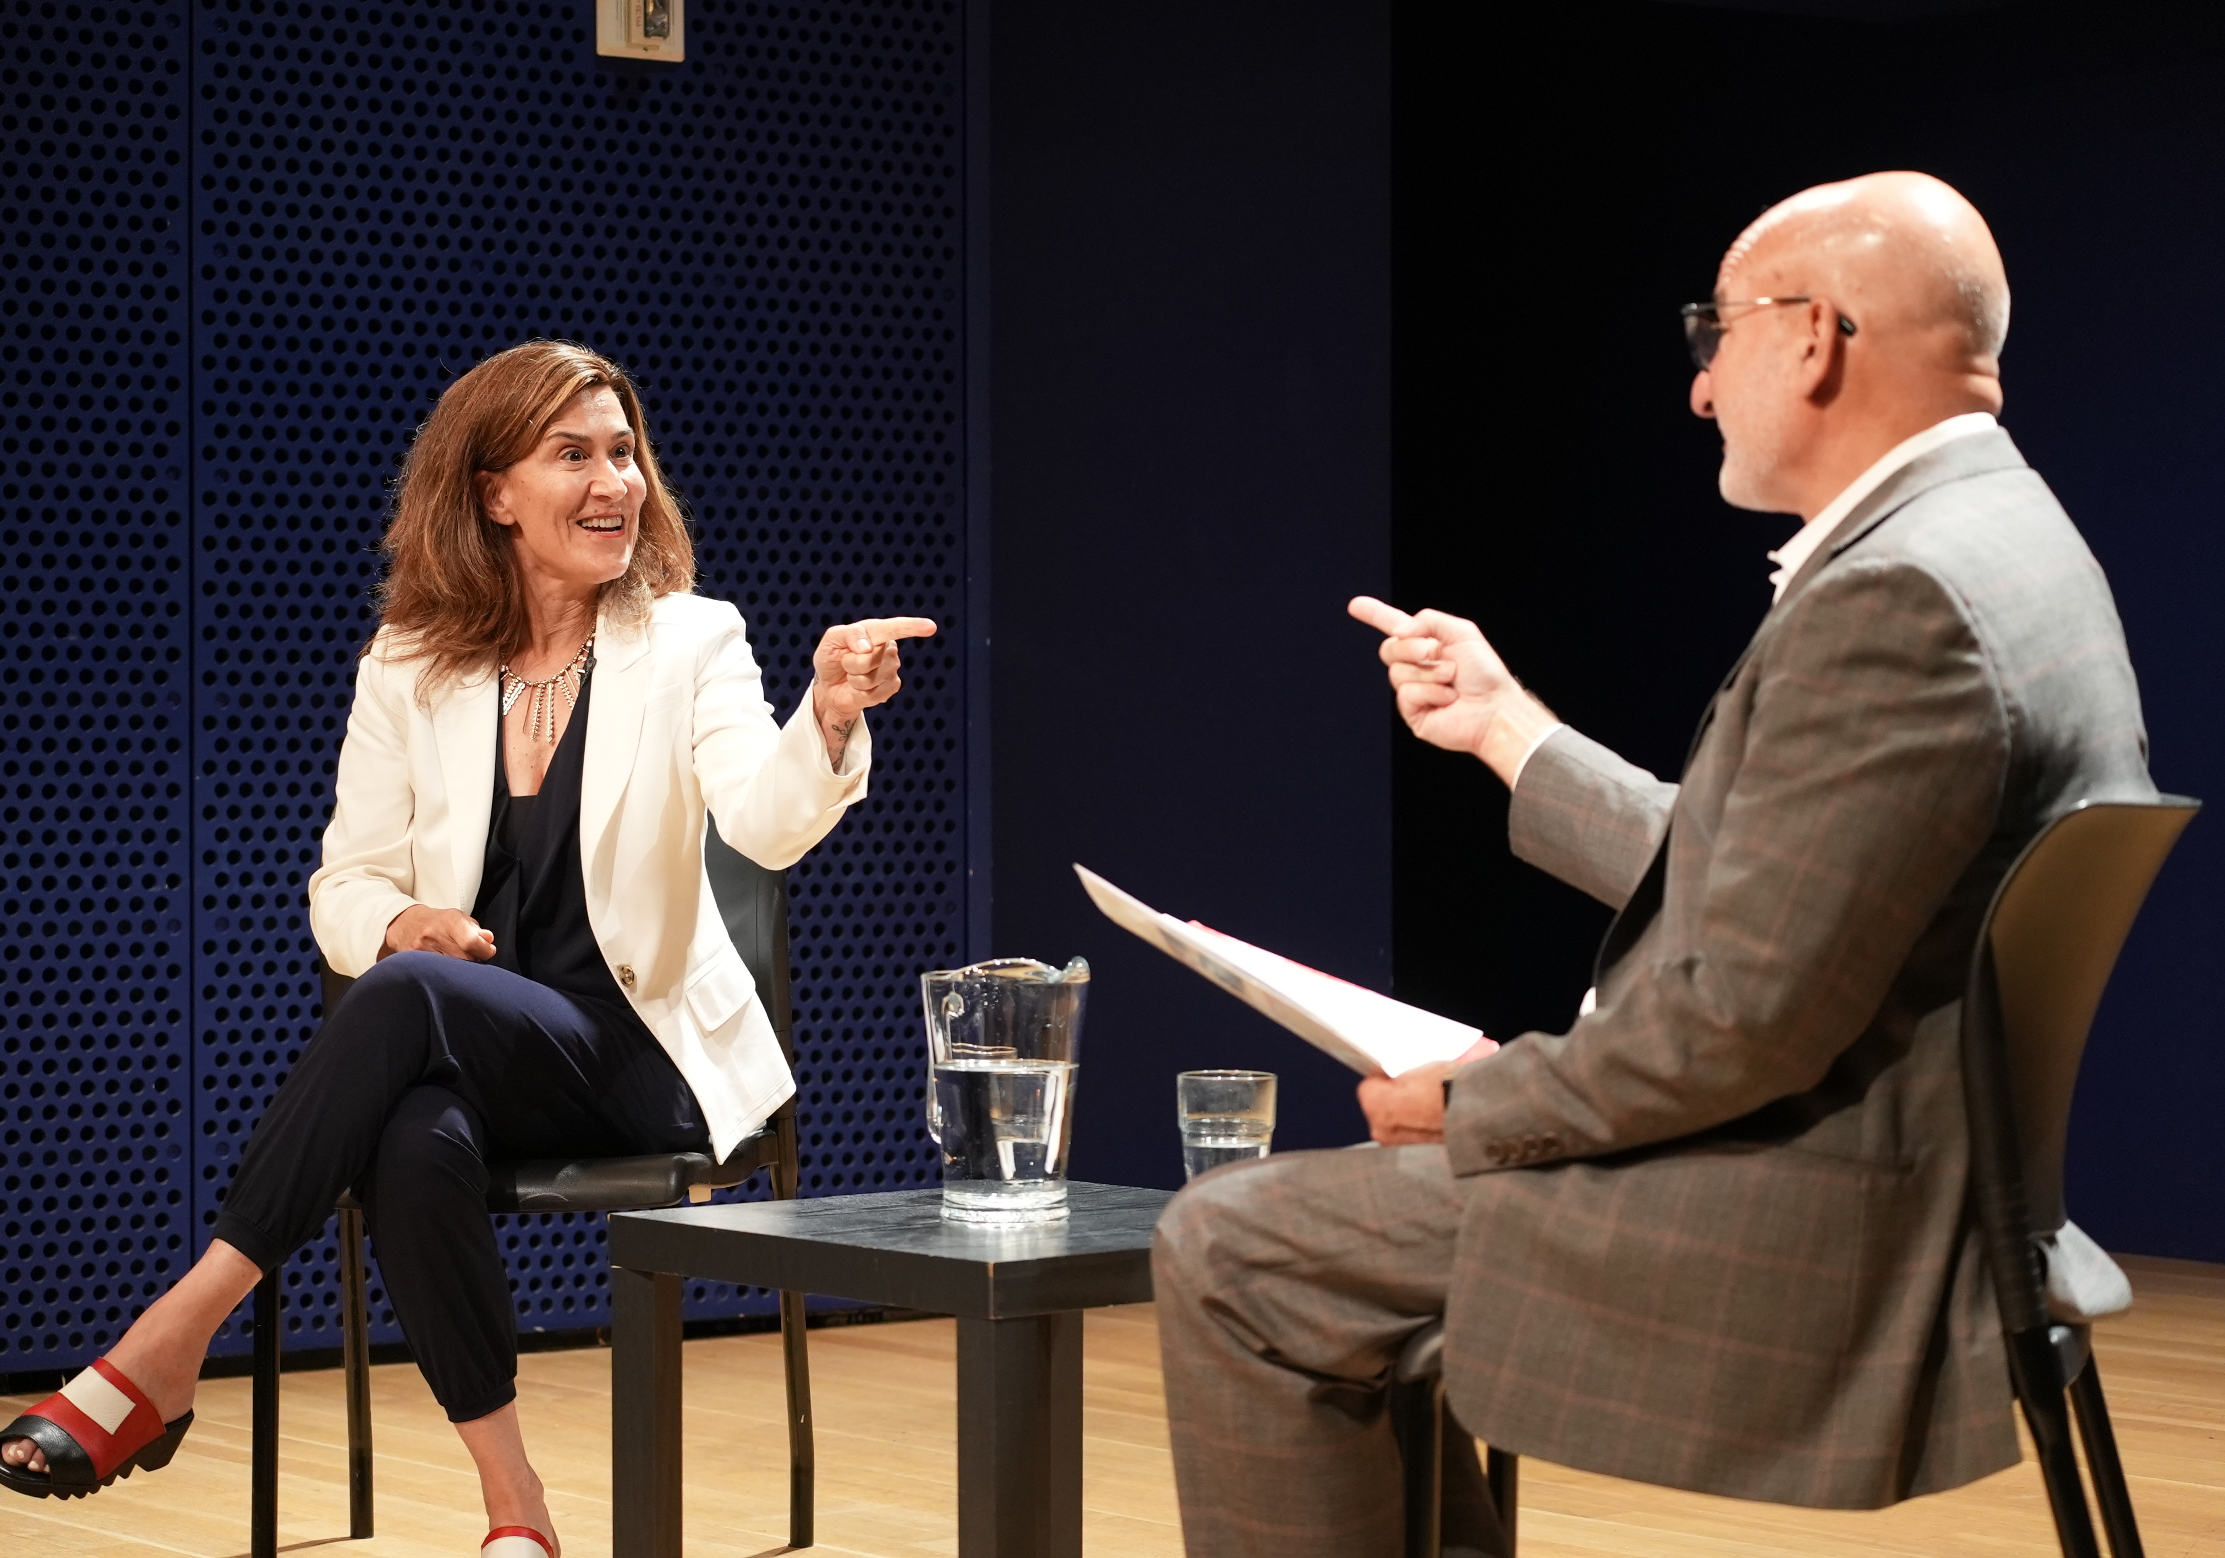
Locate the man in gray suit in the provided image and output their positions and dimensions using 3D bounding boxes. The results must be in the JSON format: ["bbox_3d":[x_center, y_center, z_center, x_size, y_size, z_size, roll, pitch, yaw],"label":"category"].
[{"bbox_3d":[0.365,0.200,3.410,0.820,1.300,0.570,0,0,19],"label":"man in gray suit"}]

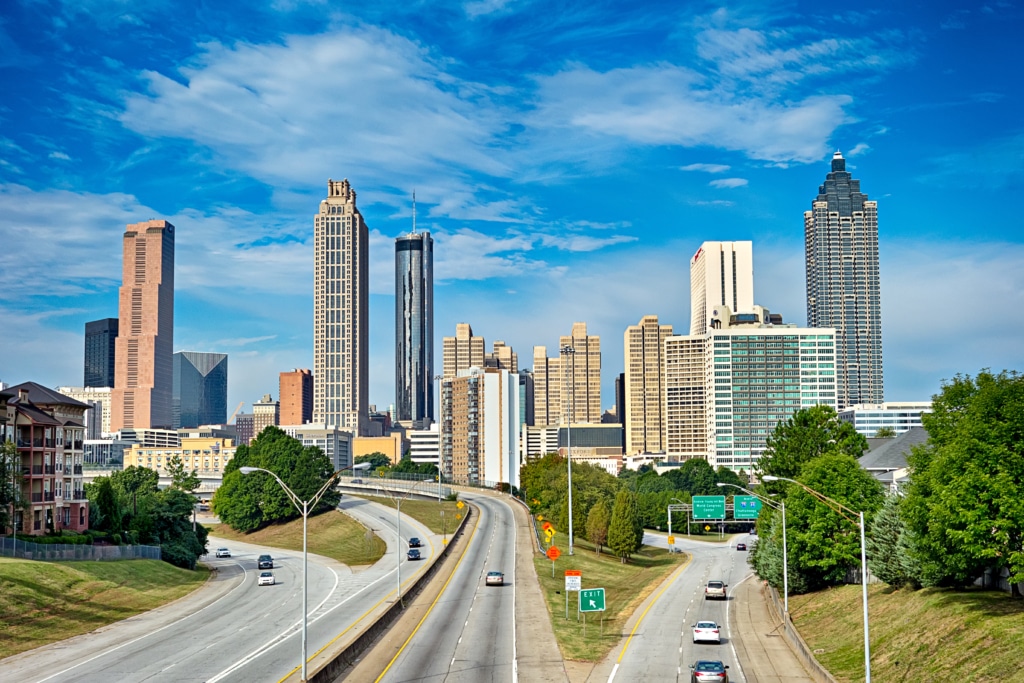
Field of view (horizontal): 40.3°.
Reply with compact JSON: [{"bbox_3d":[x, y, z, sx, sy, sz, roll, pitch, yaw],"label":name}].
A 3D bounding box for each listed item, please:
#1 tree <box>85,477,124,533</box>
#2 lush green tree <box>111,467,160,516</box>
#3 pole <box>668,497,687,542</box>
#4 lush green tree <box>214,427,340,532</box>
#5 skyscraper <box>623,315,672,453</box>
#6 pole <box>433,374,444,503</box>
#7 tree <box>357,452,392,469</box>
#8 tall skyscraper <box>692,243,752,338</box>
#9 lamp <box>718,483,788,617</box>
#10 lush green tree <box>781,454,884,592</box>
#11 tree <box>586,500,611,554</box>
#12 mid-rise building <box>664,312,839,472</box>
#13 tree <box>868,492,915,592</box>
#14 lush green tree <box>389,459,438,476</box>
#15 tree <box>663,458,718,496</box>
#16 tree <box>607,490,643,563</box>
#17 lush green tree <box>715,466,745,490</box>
[{"bbox_3d":[-51.330,20.640,176.000,4.000,7.150,4.000,-1,-6,0],"label":"tree"},{"bbox_3d":[-54.160,22.660,200.000,6.900,9.410,6.800,-1,-6,0],"label":"lush green tree"},{"bbox_3d":[38.450,40.510,320.000,4.300,9.340,0.400,1,-6,-17],"label":"pole"},{"bbox_3d":[-46.048,27.059,273.714,24.745,20.716,22.270,-1,-6,0],"label":"lush green tree"},{"bbox_3d":[98.074,41.239,990.198,28.674,120.583,33.000,-1,-6,0],"label":"skyscraper"},{"bbox_3d":[-19.240,25.740,370.010,2.400,34.040,2.400,-1,-6,0],"label":"pole"},{"bbox_3d":[-59.190,53.160,600.000,15.500,10.720,14.000,-1,-6,0],"label":"tree"},{"bbox_3d":[147.342,19.144,982.805,34.792,166.056,86.000,-1,-6,0],"label":"tall skyscraper"},{"bbox_3d":[17.167,14.825,99.502,5.138,9.570,0.400,-1,-6,6],"label":"lamp"},{"bbox_3d":[28.277,16.029,122.987,9.173,12.076,9.173,-1,-6,0],"label":"lush green tree"},{"bbox_3d":[13.650,29.430,220.000,3.800,8.610,3.800,-1,-6,0],"label":"tree"},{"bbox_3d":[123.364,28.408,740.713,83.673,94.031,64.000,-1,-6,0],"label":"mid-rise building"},{"bbox_3d":[30.661,16.189,112.919,3.887,7.542,3.887,-1,-6,0],"label":"tree"},{"bbox_3d":[-40.570,53.670,580.000,19.500,9.940,14.000,-1,-6,0],"label":"lush green tree"},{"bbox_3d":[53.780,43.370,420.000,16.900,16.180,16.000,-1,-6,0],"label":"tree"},{"bbox_3d":[16.008,26.312,198.351,5.122,10.160,5.122,-1,-6,0],"label":"tree"},{"bbox_3d":[65.540,43.380,420.000,9.100,11.390,9.000,-1,-6,0],"label":"lush green tree"}]

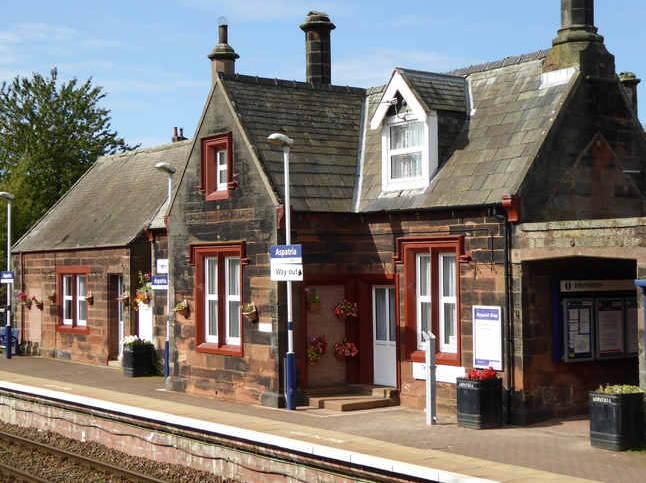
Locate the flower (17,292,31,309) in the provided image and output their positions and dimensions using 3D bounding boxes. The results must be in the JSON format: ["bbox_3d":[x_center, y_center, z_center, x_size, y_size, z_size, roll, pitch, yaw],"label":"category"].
[{"bbox_3d":[-9.861,1.941,35.089,0.320,0.570,0.350,1,-2,-38],"label":"flower"}]

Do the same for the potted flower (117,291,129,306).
[{"bbox_3d":[-5.449,1.550,28.953,0.250,0.380,0.320,1,-2,-38],"label":"potted flower"}]

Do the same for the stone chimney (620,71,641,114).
[{"bbox_3d":[9.177,-4.464,32.096,0.820,1.400,0.820,1,-2,-38],"label":"stone chimney"}]

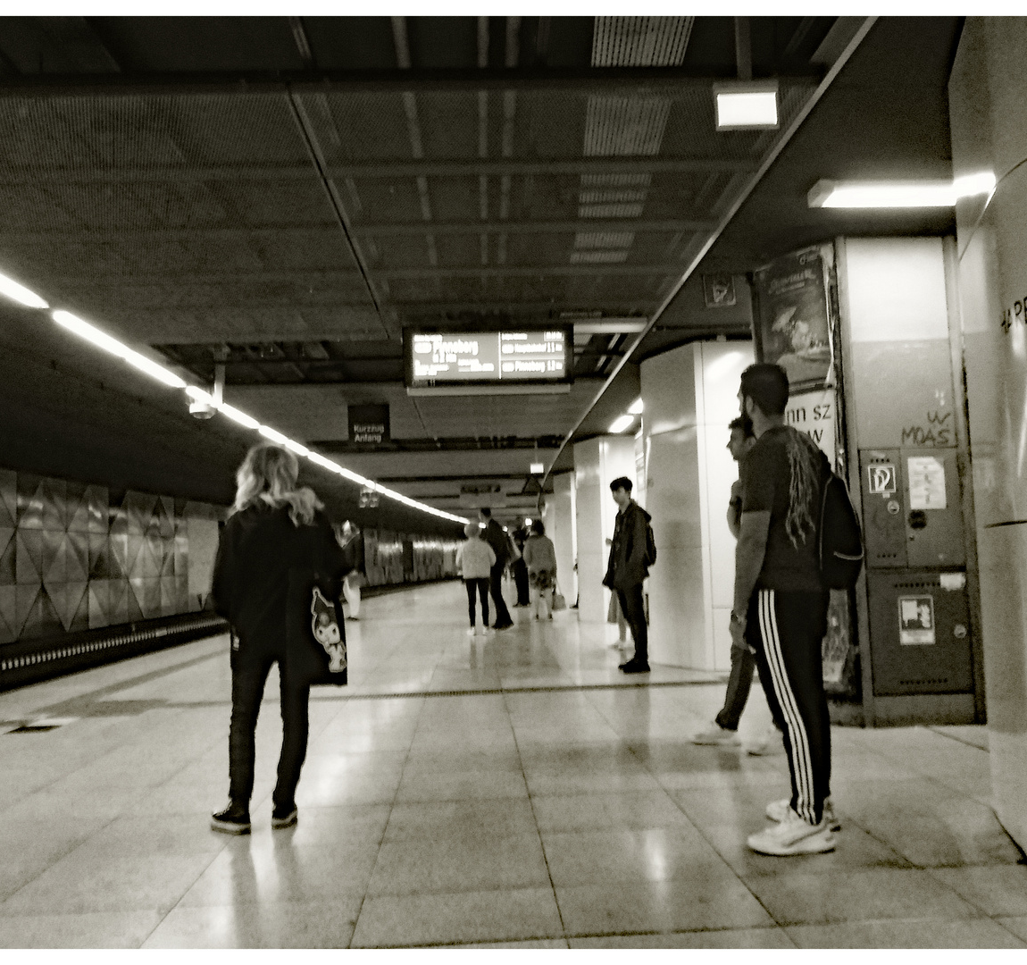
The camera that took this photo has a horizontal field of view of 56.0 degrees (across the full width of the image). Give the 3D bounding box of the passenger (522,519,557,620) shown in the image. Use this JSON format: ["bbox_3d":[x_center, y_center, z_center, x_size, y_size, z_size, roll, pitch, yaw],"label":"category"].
[{"bbox_3d":[0.455,1.496,16.826,0.540,1.700,0.360,-2,-4,-3],"label":"passenger"}]

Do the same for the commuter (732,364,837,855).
[{"bbox_3d":[1.020,0.426,3.638,0.340,1.764,0.470,-5,-5,32],"label":"commuter"}]

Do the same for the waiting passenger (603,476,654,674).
[{"bbox_3d":[1.069,0.833,8.979,0.400,1.773,0.480,-1,-5,-18],"label":"waiting passenger"}]

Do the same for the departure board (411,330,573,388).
[{"bbox_3d":[-0.199,-0.959,7.696,1.307,0.453,0.250,-2,-4,-3],"label":"departure board"}]

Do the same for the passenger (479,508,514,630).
[{"bbox_3d":[-0.274,1.320,15.057,0.500,1.827,0.500,-4,-5,21],"label":"passenger"}]

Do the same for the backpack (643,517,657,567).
[{"bbox_3d":[1.254,0.564,9.029,0.170,0.460,0.290,-1,-5,-18],"label":"backpack"}]

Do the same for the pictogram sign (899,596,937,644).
[{"bbox_3d":[2.351,0.801,5.623,0.200,0.281,0.010,-1,-4,0],"label":"pictogram sign"}]

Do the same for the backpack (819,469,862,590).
[{"bbox_3d":[1.228,0.180,3.638,0.170,0.442,0.280,-4,-5,30],"label":"backpack"}]

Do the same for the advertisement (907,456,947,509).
[{"bbox_3d":[2.438,0.002,5.684,0.212,0.308,0.010,-1,-4,0],"label":"advertisement"}]

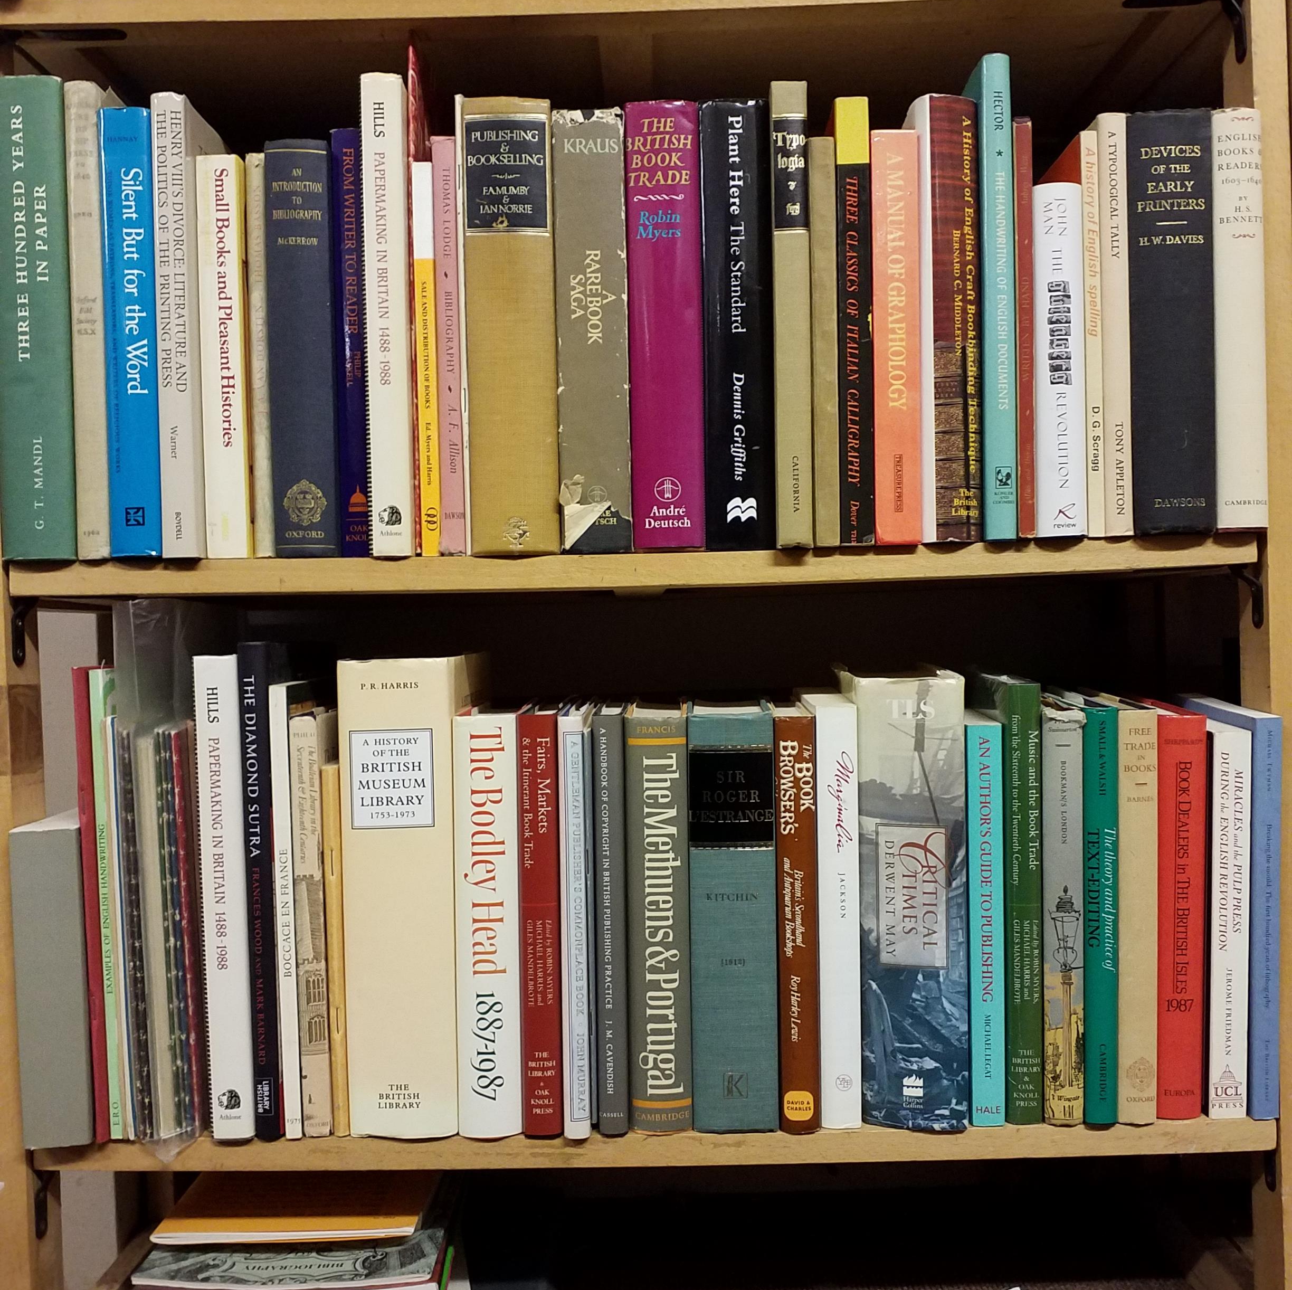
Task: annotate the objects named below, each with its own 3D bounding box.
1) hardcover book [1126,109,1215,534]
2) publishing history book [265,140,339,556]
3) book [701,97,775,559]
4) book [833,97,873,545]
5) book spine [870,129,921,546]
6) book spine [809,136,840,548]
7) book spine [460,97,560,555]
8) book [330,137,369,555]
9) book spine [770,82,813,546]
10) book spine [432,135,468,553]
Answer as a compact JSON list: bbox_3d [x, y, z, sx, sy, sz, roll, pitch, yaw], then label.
[{"bbox_3d":[0.282,-0.173,0.788,0.044,0.222,0.150,-1,1,1],"label":"hardcover book"},{"bbox_3d":[-0.182,-0.160,0.789,0.034,0.220,0.145,-1,2,1],"label":"publishing history book"},{"bbox_3d":[0.050,-0.172,0.799,0.036,0.239,0.162,-1,1,1],"label":"book"},{"bbox_3d":[0.113,-0.174,0.795,0.018,0.237,0.156,-1,1,1],"label":"book"},{"bbox_3d":[0.134,-0.164,0.784,0.024,0.218,0.145,-1,2,1],"label":"book spine"},{"bbox_3d":[0.096,-0.162,0.784,0.014,0.216,0.140,-1,2,1],"label":"book spine"},{"bbox_3d":[-0.070,-0.172,0.801,0.047,0.242,0.162,-1,1,1],"label":"book spine"},{"bbox_3d":[-0.155,-0.163,0.793,0.017,0.227,0.150,-1,2,1],"label":"book"},{"bbox_3d":[0.080,-0.177,0.797,0.019,0.247,0.160,-1,1,1],"label":"book spine"},{"bbox_3d":[-0.104,-0.161,0.786,0.013,0.220,0.142,-1,2,1],"label":"book spine"}]

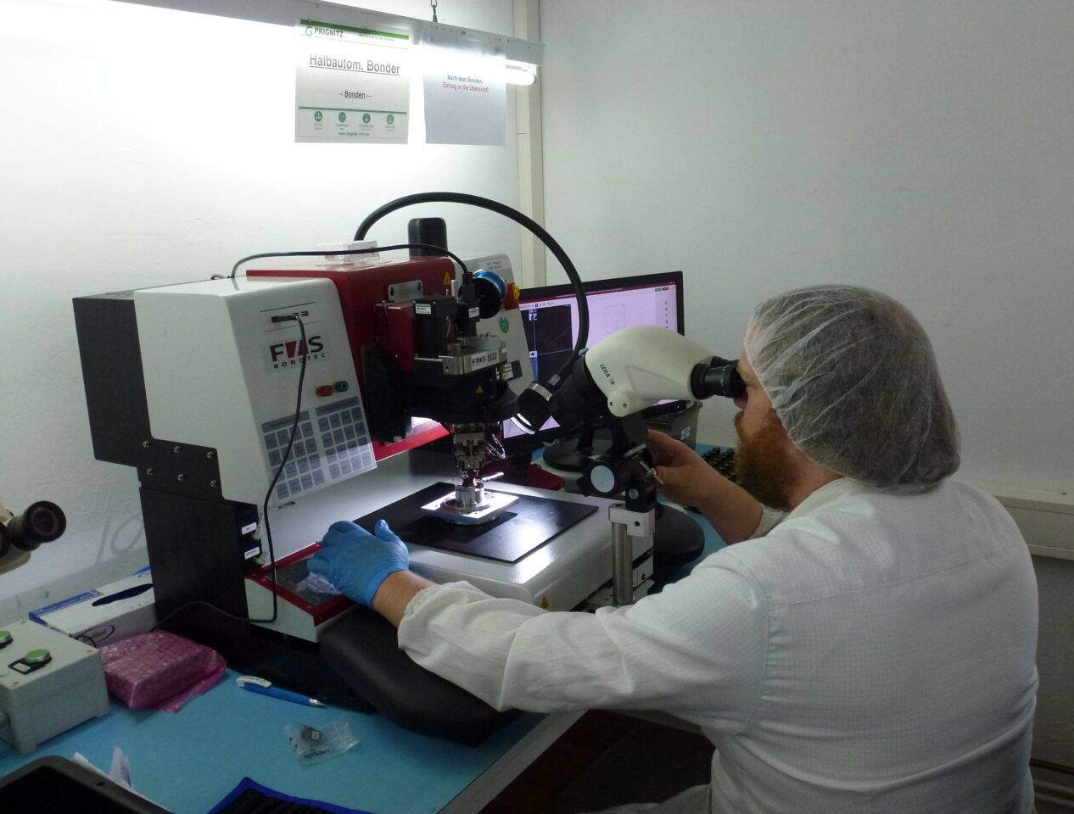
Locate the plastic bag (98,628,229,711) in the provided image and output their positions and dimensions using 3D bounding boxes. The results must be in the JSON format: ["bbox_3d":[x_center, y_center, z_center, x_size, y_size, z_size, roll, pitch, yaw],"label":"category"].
[{"bbox_3d":[-0.491,0.335,1.214,0.145,0.043,0.110,8,17,37],"label":"plastic bag"}]

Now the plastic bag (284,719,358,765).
[{"bbox_3d":[-0.243,0.376,1.073,0.068,0.013,0.060,-9,15,-26],"label":"plastic bag"}]

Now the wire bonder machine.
[{"bbox_3d":[-0.104,-0.004,1.377,0.860,0.600,0.680,6,16,31],"label":"wire bonder machine"}]

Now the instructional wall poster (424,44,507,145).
[{"bbox_3d":[-0.149,-0.669,2.022,0.008,0.205,0.290,7,16,33],"label":"instructional wall poster"}]

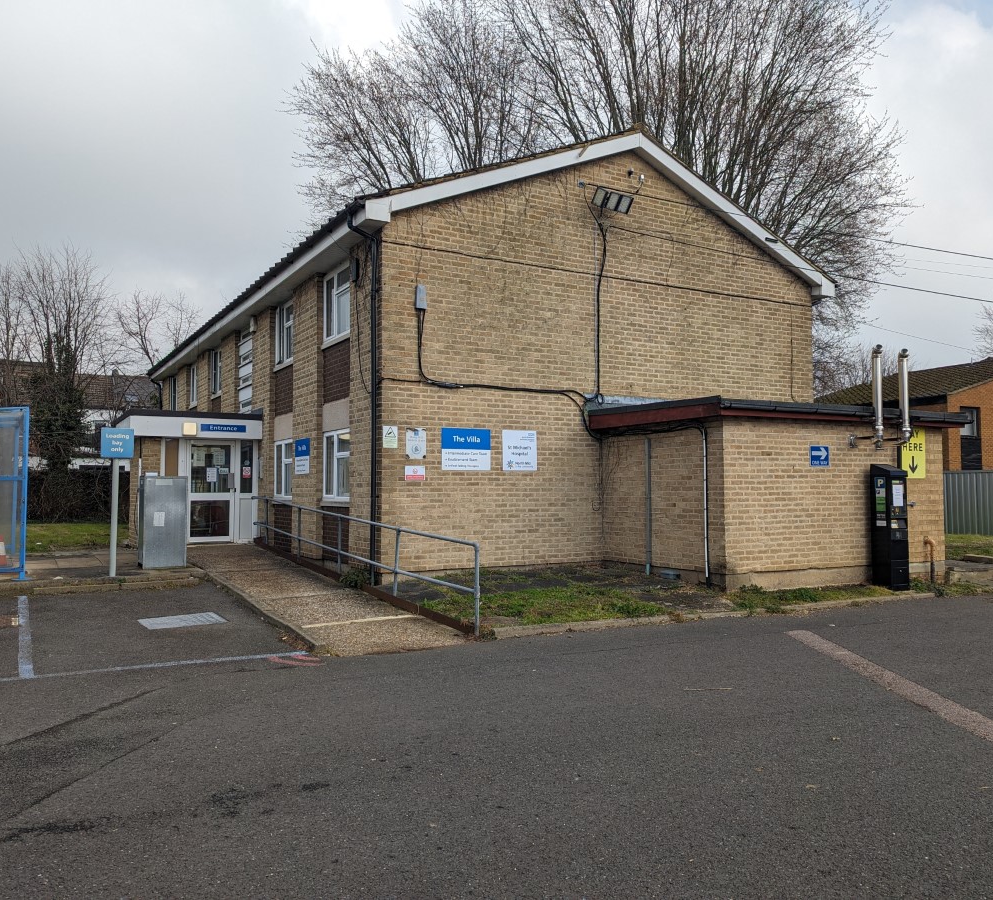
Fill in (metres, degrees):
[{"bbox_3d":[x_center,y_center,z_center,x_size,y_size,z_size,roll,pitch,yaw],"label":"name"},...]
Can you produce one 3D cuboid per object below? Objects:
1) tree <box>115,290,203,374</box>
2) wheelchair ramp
[{"bbox_3d":[-13.442,-1.888,33.000,3.800,9.100,3.700,1,-3,-22],"label":"tree"},{"bbox_3d":[-3.056,1.832,11.712,1.520,0.470,8.800,1,-3,-30],"label":"wheelchair ramp"}]

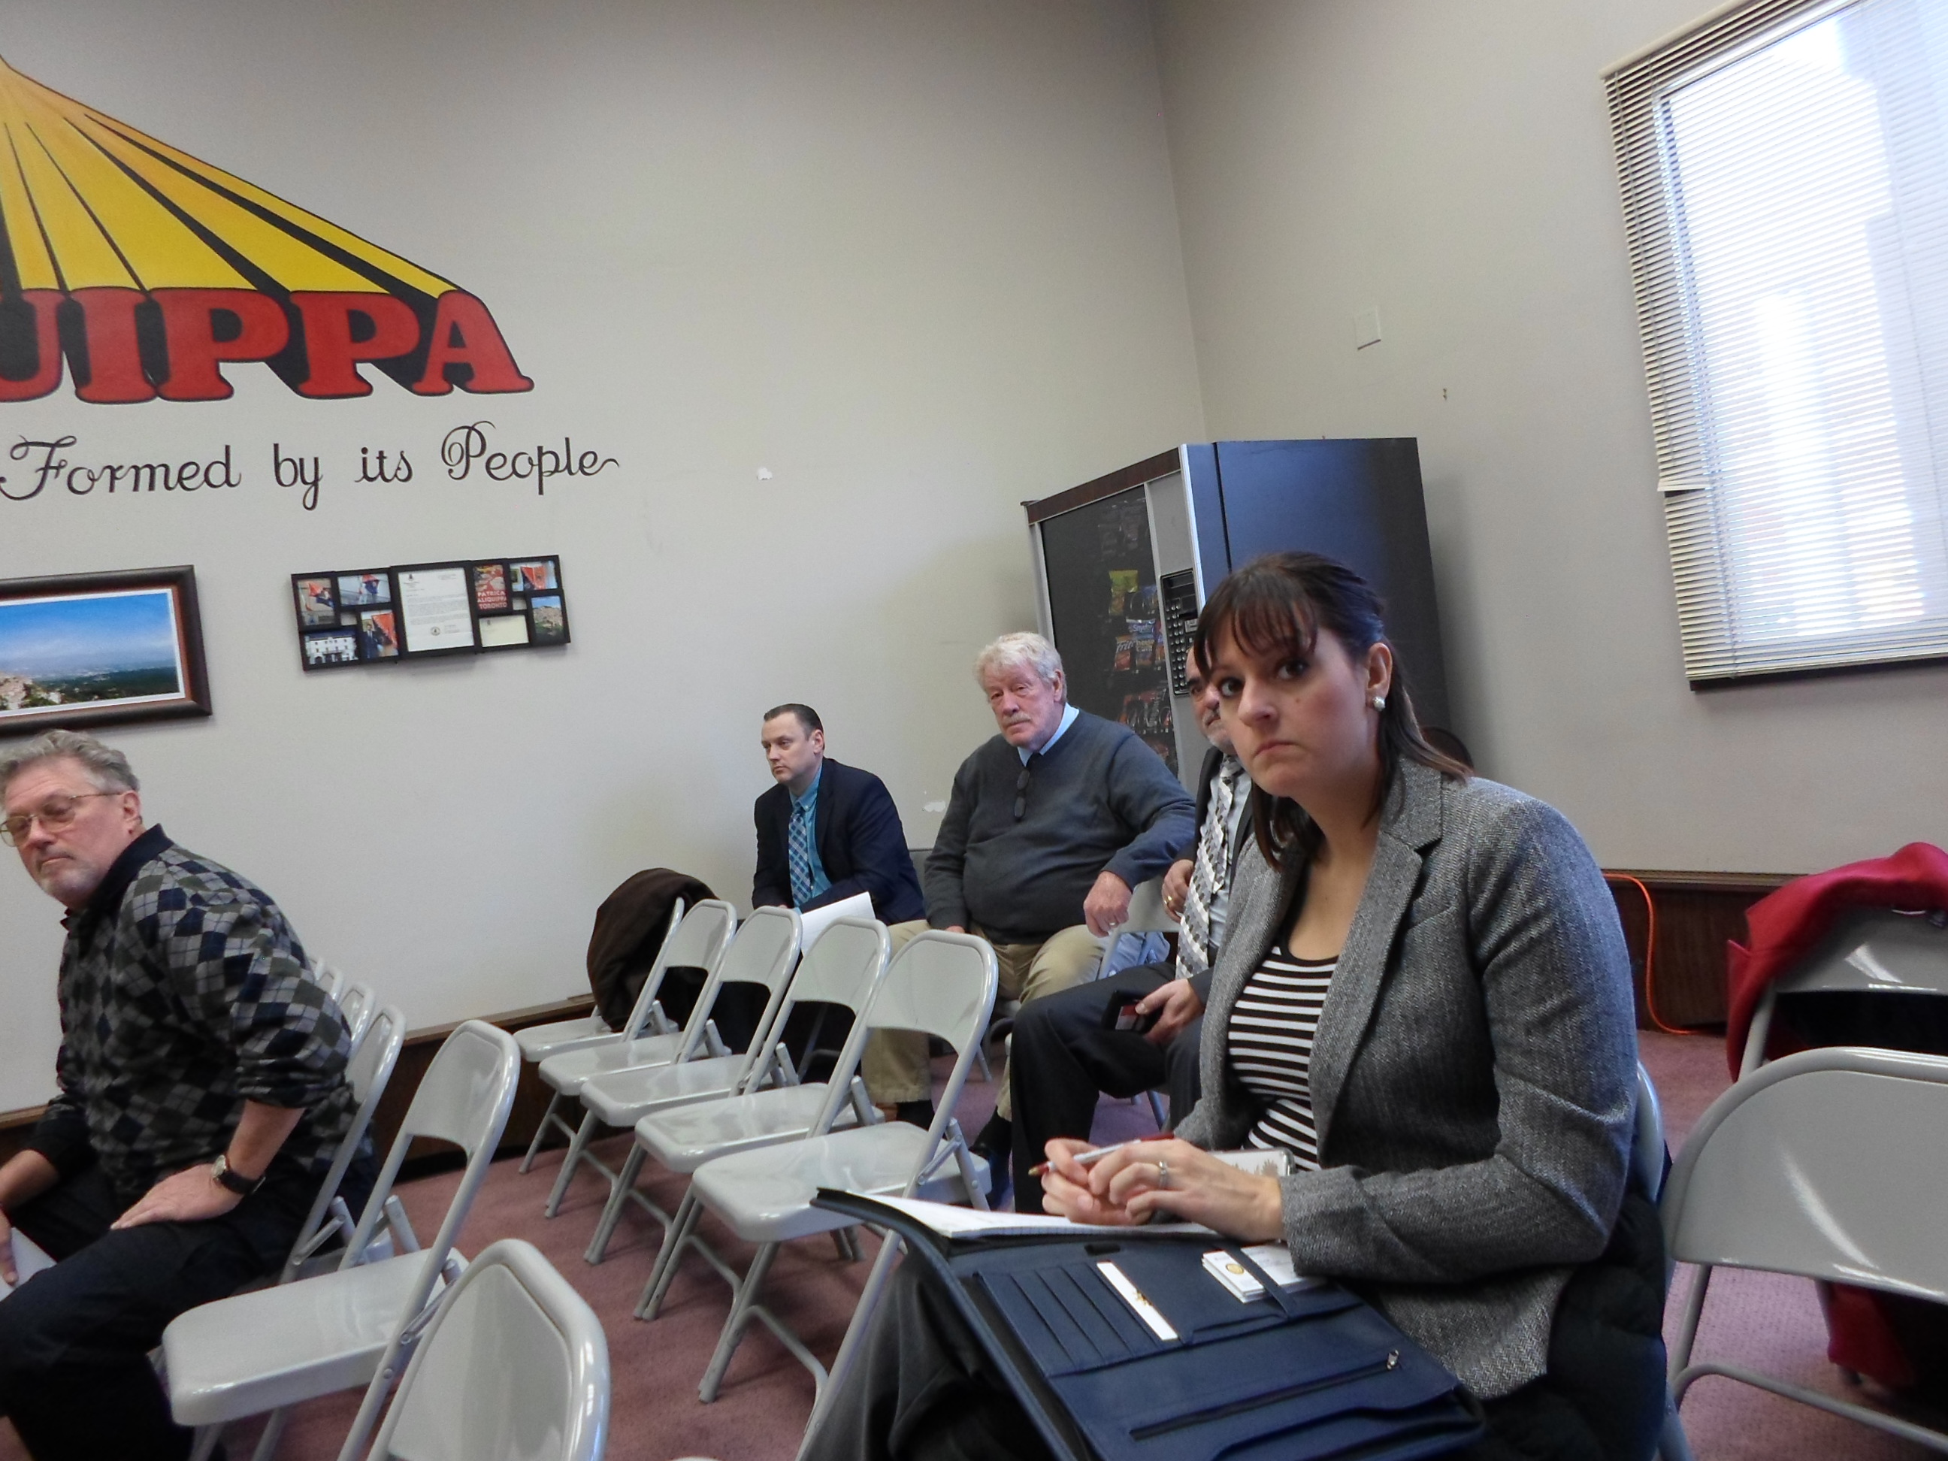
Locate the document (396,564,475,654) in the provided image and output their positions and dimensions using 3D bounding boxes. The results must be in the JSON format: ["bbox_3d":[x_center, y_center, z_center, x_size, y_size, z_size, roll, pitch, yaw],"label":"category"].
[{"bbox_3d":[-1.713,-0.384,4.490,0.202,0.255,0.012,-8,0,-26],"label":"document"}]

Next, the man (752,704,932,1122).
[{"bbox_3d":[-0.431,0.546,4.321,0.570,1.280,0.700,-8,0,36],"label":"man"}]

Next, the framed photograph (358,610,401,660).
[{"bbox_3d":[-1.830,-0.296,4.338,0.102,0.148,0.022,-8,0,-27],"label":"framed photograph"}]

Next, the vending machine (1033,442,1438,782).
[{"bbox_3d":[0.905,0.080,4.595,0.885,1.840,0.910,-8,0,-27],"label":"vending machine"}]

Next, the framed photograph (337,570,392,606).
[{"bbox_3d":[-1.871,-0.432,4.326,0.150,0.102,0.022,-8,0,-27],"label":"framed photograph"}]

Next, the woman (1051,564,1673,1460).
[{"bbox_3d":[0.235,0.461,1.378,0.740,1.240,0.580,-8,0,-30],"label":"woman"}]

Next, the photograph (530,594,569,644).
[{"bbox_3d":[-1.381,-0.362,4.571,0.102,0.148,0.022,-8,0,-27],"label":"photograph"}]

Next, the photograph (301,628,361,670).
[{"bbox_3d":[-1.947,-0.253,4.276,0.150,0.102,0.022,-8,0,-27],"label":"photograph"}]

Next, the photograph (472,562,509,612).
[{"bbox_3d":[-1.566,-0.463,4.566,0.096,0.150,0.018,-8,0,-26],"label":"photograph"}]

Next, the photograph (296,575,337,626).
[{"bbox_3d":[-2.027,-0.393,4.340,0.097,0.147,0.018,-8,0,-26],"label":"photograph"}]

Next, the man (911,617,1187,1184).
[{"bbox_3d":[0.080,0.442,3.425,0.740,1.310,0.720,-8,0,27],"label":"man"}]

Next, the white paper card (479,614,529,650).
[{"bbox_3d":[-1.528,-0.322,4.575,0.150,0.097,0.018,-8,0,-26],"label":"white paper card"}]

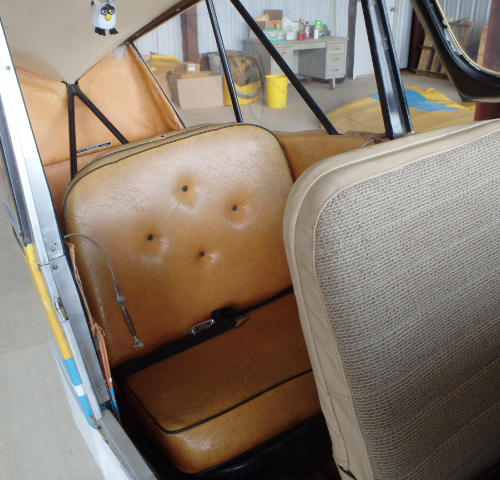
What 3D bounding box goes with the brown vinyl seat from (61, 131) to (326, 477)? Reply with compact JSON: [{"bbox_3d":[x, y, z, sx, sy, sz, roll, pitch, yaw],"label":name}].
[{"bbox_3d":[-0.062,0.090,1.238,0.660,0.614,0.484,-21,25,-21],"label":"brown vinyl seat"}]

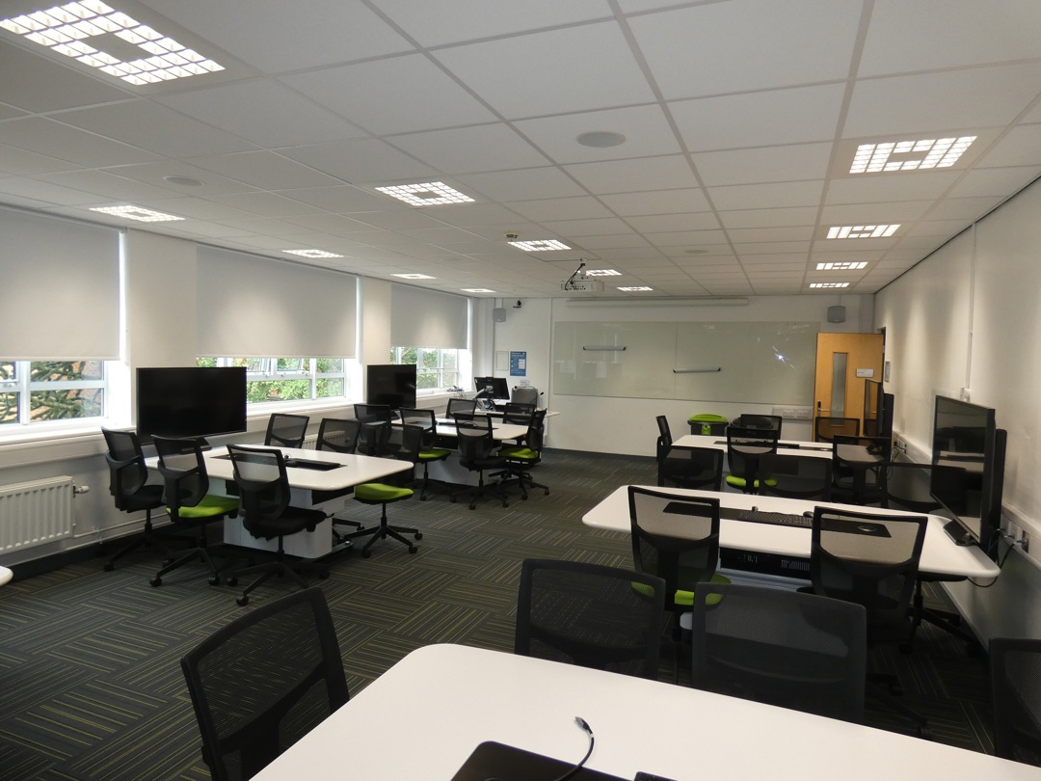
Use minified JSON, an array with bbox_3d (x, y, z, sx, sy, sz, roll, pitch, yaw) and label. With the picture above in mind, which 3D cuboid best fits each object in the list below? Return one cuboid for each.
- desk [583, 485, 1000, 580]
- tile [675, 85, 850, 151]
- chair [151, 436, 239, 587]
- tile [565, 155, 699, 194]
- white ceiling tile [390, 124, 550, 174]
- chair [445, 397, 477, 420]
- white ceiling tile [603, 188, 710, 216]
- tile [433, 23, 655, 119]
[{"bbox_3d":[1.578,1.196,3.859,2.140,0.740,1.160,3,4,22],"label":"desk"},{"bbox_3d":[0.899,-1.027,2.265,0.600,0.025,0.600,4,5,23],"label":"tile"},{"bbox_3d":[-2.322,0.833,4.384,0.630,1.000,0.630,3,4,26],"label":"chair"},{"bbox_3d":[0.586,-1.102,3.088,0.590,0.020,0.590,3,4,22],"label":"tile"},{"bbox_3d":[-0.217,-1.086,2.706,0.600,0.025,0.600,4,5,23],"label":"white ceiling tile"},{"bbox_3d":[-0.878,0.642,7.857,0.630,1.000,0.630,3,4,28],"label":"chair"},{"bbox_3d":[0.811,-1.116,3.579,0.595,0.022,0.595,3,4,23],"label":"white ceiling tile"},{"bbox_3d":[0.104,-1.017,1.927,0.595,0.022,0.595,3,4,23],"label":"tile"}]

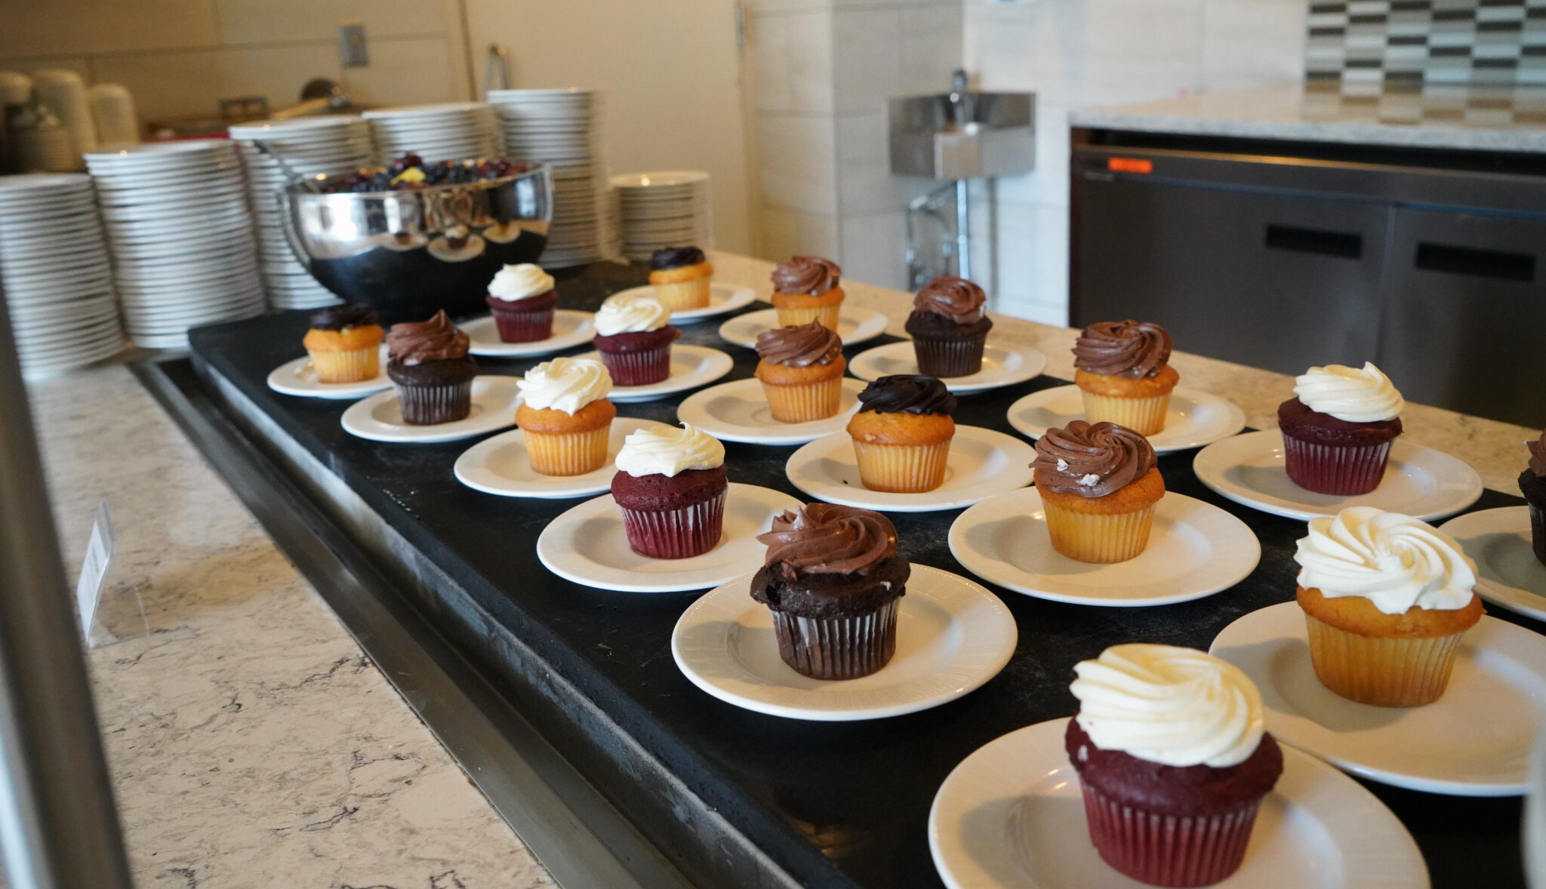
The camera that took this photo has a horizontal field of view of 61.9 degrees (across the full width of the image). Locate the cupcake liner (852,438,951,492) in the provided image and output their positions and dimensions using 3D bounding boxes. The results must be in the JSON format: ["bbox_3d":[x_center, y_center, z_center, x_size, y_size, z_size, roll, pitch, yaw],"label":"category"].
[{"bbox_3d":[0.082,0.007,0.813,0.062,0.031,0.062,-3,19,0],"label":"cupcake liner"}]

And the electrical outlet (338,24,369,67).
[{"bbox_3d":[-1.145,-1.088,3.520,0.072,0.116,0.010,-14,21,-31],"label":"electrical outlet"}]

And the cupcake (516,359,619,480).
[{"bbox_3d":[-0.143,-0.022,0.877,0.070,0.074,0.070,-3,18,1],"label":"cupcake"}]

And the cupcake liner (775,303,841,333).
[{"bbox_3d":[0.036,-0.124,1.263,0.065,0.032,0.065,-3,18,0],"label":"cupcake liner"}]

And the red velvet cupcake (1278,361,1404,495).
[{"bbox_3d":[0.343,-0.012,0.778,0.070,0.071,0.070,-3,19,0],"label":"red velvet cupcake"}]

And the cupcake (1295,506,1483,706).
[{"bbox_3d":[0.263,0.067,0.551,0.073,0.071,0.073,-3,19,0],"label":"cupcake"}]

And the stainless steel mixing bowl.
[{"bbox_3d":[-0.391,-0.232,1.474,0.293,0.151,0.293,-3,18,1],"label":"stainless steel mixing bowl"}]

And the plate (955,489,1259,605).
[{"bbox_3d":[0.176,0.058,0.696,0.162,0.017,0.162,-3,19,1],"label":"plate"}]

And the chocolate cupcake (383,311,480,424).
[{"bbox_3d":[-0.264,-0.063,0.994,0.069,0.082,0.069,-3,19,0],"label":"chocolate cupcake"}]

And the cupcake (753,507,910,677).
[{"bbox_3d":[0.028,0.063,0.592,0.073,0.072,0.073,-3,18,1],"label":"cupcake"}]

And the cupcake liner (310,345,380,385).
[{"bbox_3d":[-0.383,-0.077,1.159,0.063,0.030,0.063,-14,21,-31],"label":"cupcake liner"}]

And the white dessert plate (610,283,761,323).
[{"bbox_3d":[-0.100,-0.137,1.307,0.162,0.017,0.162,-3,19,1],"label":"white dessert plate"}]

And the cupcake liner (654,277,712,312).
[{"bbox_3d":[-0.093,-0.162,1.367,0.063,0.031,0.063,-3,18,1],"label":"cupcake liner"}]

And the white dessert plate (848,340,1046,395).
[{"bbox_3d":[0.143,-0.057,1.057,0.160,0.019,0.160,-3,18,1],"label":"white dessert plate"}]

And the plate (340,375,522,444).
[{"bbox_3d":[-0.264,-0.024,1.051,0.166,0.019,0.166,-3,18,0],"label":"plate"}]

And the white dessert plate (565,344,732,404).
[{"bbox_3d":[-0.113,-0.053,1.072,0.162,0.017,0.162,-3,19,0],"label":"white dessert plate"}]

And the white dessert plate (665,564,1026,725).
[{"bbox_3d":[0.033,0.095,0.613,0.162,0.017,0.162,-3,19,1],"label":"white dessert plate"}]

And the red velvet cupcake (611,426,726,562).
[{"bbox_3d":[-0.058,0.023,0.734,0.068,0.069,0.068,-3,18,1],"label":"red velvet cupcake"}]

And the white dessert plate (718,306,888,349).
[{"bbox_3d":[0.029,-0.103,1.219,0.160,0.019,0.160,-3,18,1],"label":"white dessert plate"}]

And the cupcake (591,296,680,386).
[{"bbox_3d":[-0.119,-0.093,1.129,0.075,0.073,0.075,-3,18,0],"label":"cupcake"}]

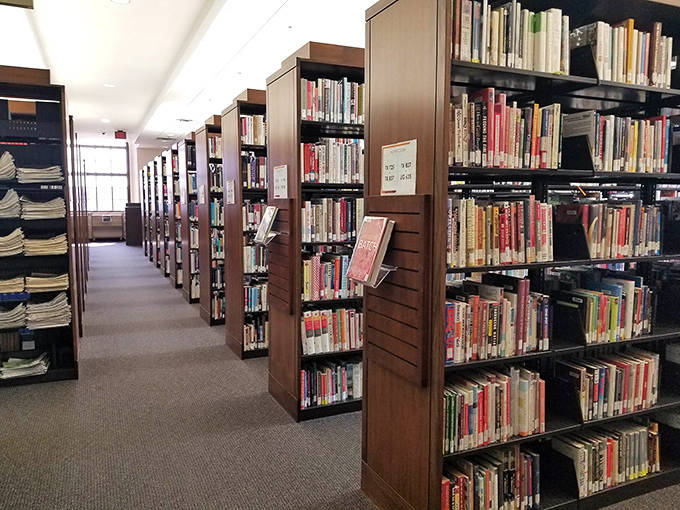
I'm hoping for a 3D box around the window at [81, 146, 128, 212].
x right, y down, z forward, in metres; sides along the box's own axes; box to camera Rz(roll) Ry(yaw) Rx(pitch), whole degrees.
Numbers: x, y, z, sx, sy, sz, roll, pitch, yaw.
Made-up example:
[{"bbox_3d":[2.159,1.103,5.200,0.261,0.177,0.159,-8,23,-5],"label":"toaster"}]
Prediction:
[{"bbox_3d":[-8.816,-2.849,19.205,1.665,2.478,0.150,-2,6,-25],"label":"window"}]

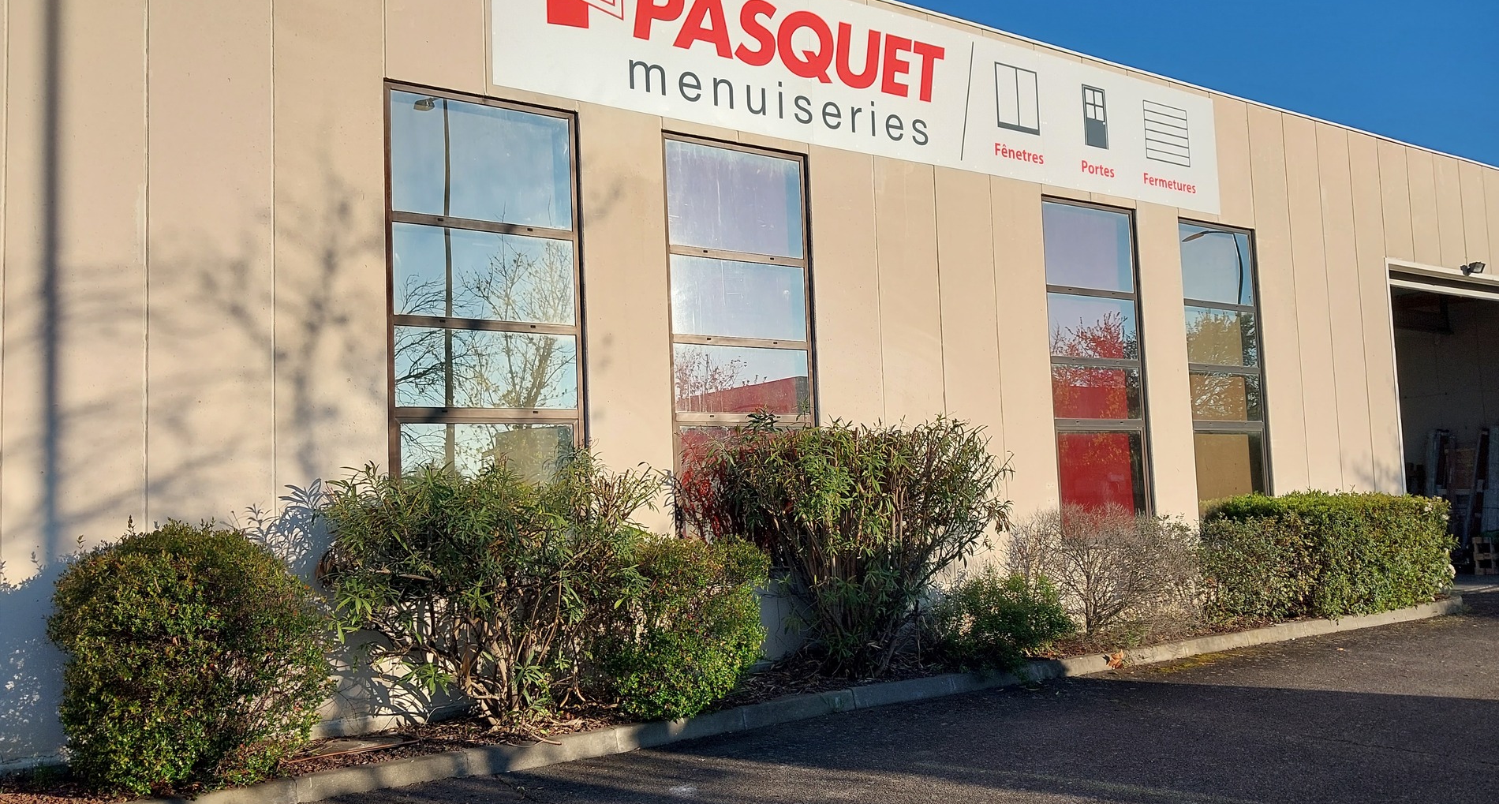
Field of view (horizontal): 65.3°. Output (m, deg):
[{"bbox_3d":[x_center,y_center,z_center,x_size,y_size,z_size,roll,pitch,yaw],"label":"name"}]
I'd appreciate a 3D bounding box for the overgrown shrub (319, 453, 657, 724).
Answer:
[{"bbox_3d":[-1.691,1.261,7.772,2.000,1.770,1.200,1,-6,-34],"label":"overgrown shrub"}]

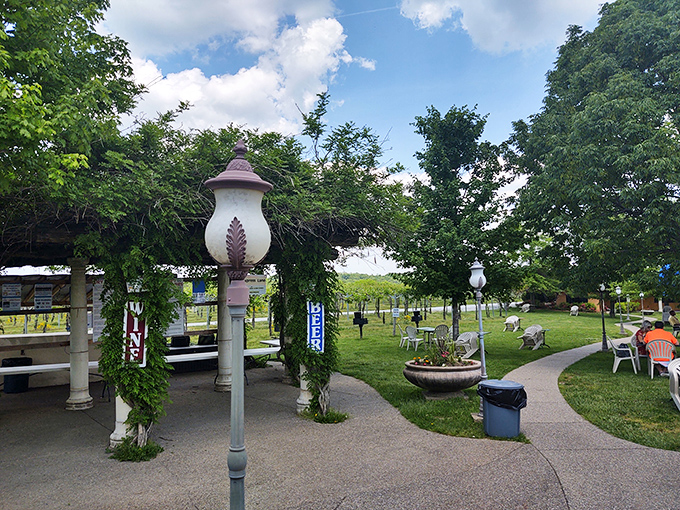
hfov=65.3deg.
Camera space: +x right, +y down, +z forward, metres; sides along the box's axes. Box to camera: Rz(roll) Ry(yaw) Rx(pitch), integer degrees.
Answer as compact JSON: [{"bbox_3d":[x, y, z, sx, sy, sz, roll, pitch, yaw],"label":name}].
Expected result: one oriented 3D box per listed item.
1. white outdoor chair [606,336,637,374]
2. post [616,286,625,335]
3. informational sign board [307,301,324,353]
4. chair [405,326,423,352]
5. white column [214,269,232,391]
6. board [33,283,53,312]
[{"bbox_3d":[6.608,2.323,12.510,0.660,0.870,0.600,-3,-6,25],"label":"white outdoor chair"},{"bbox_3d":[13.548,2.693,25.600,0.320,2.250,0.320,-2,-6,0],"label":"post"},{"bbox_3d":[-0.366,1.106,8.150,0.290,0.800,0.040,1,-6,-29],"label":"informational sign board"},{"bbox_3d":[2.710,2.968,19.103,0.620,0.860,0.580,5,-7,-45],"label":"chair"},{"bbox_3d":[-2.360,1.482,11.000,0.460,2.600,0.460,2,-7,-34],"label":"white column"},{"bbox_3d":[-6.869,0.986,12.300,0.370,0.620,0.040,2,-6,-30],"label":"board"}]

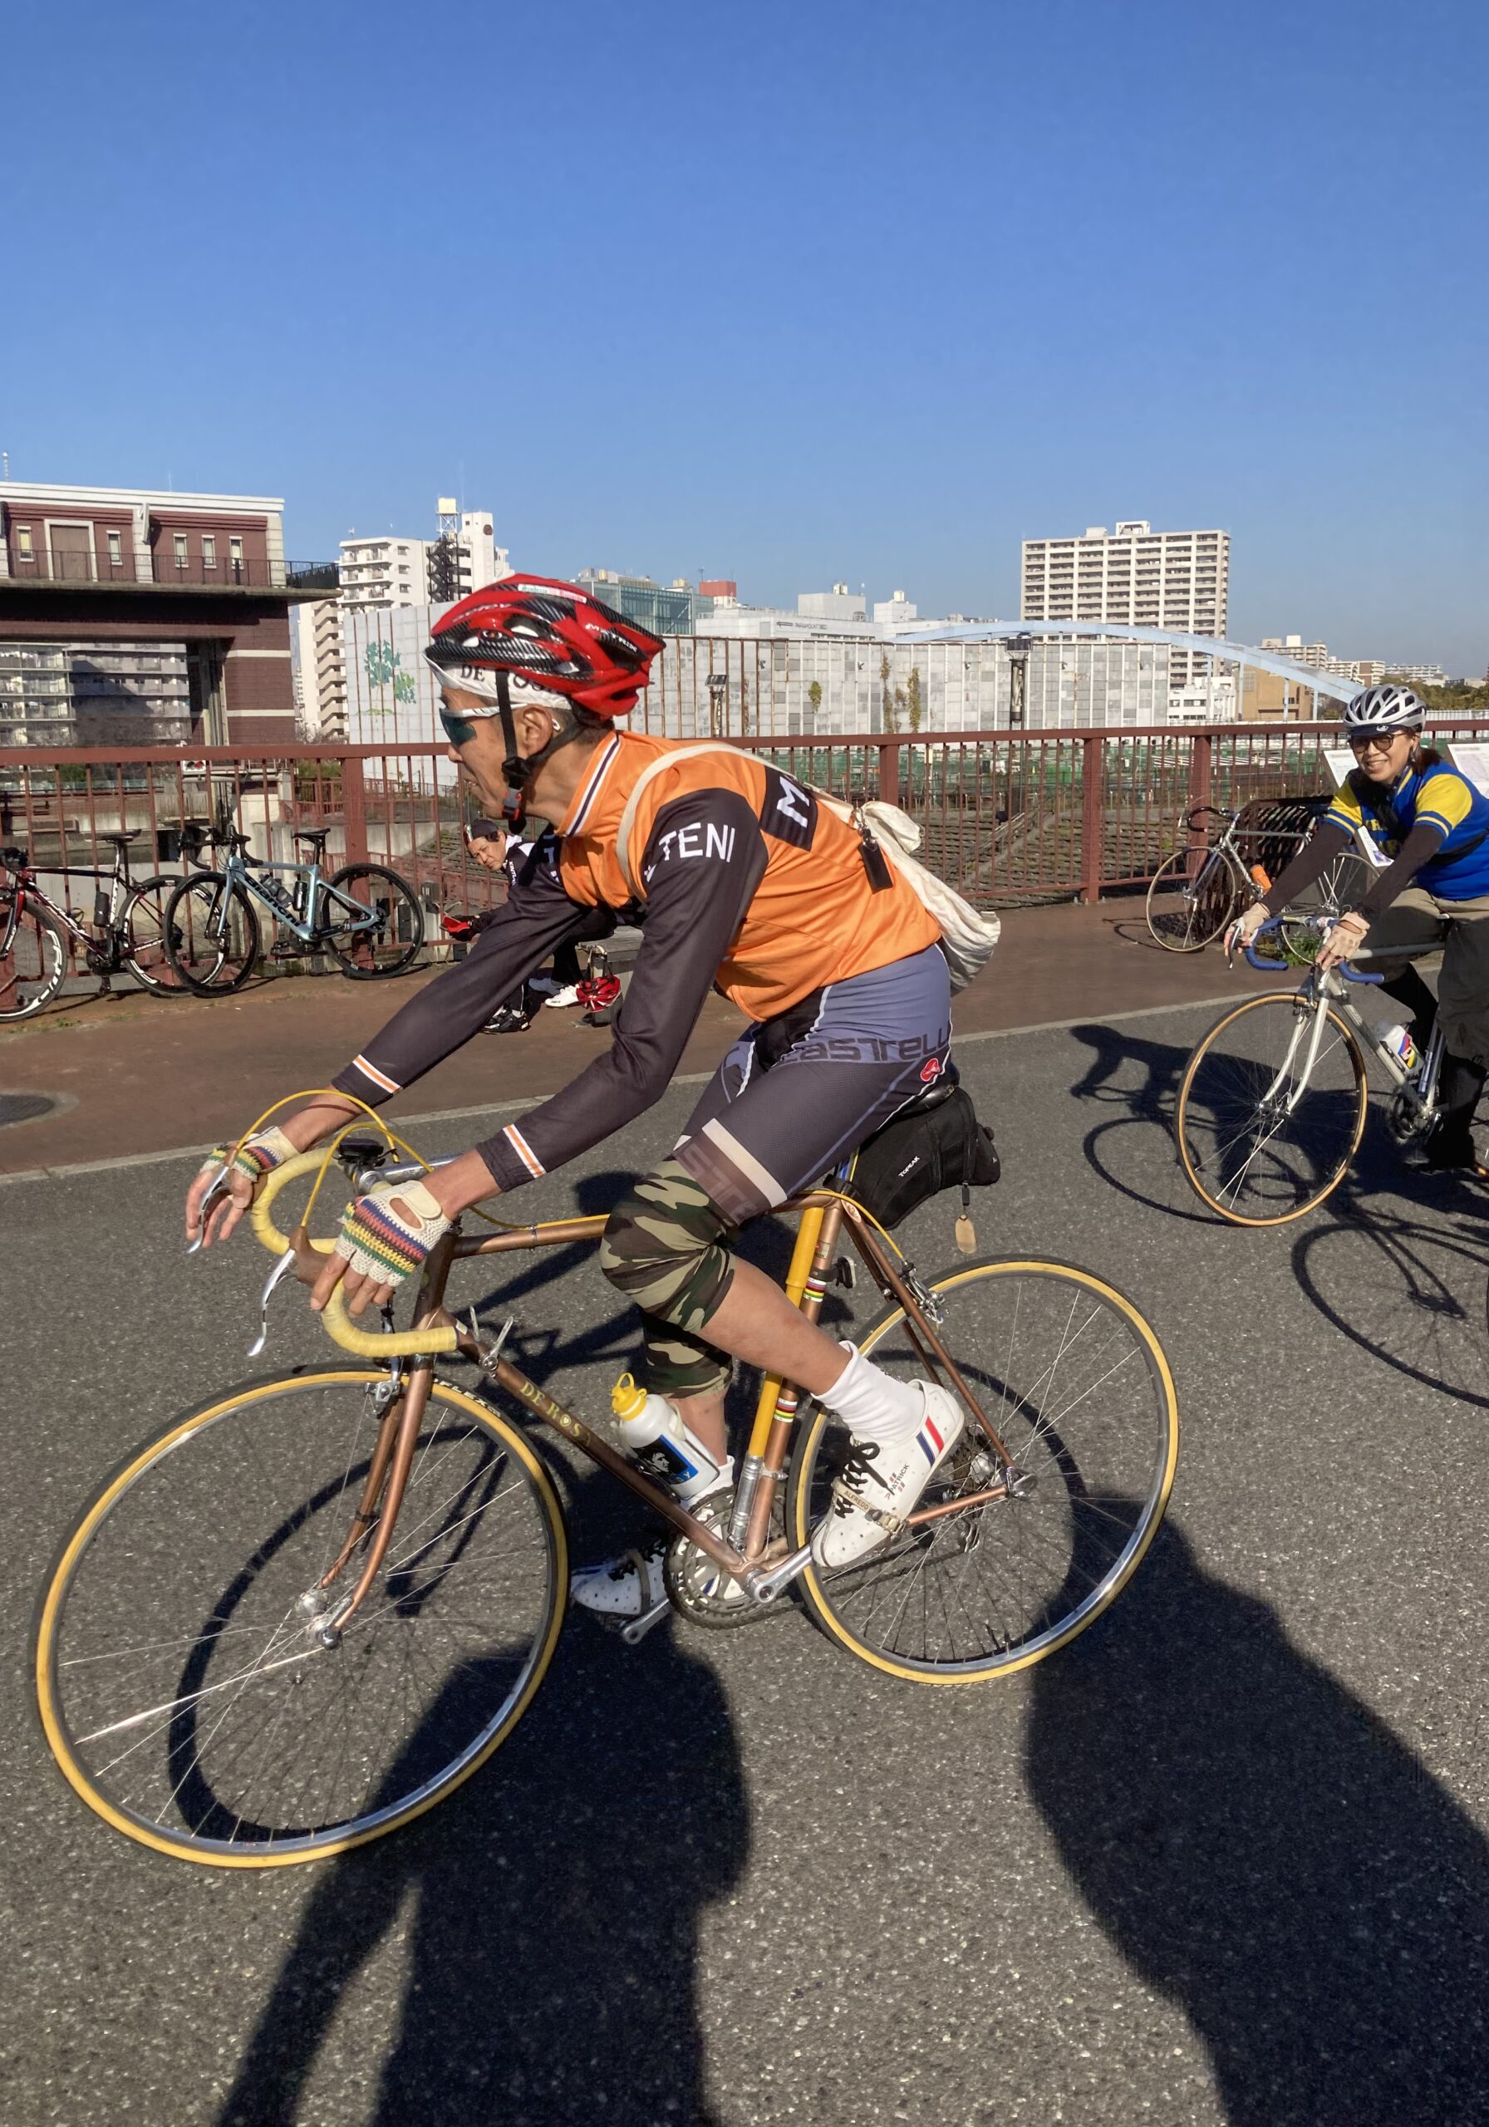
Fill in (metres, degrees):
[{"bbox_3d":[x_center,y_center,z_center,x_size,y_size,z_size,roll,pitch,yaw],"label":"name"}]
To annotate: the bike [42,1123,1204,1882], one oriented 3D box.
[{"bbox_3d":[-0.080,0.503,2.332,1.670,0.990,0.430,-6,13,-24],"label":"bike"}]

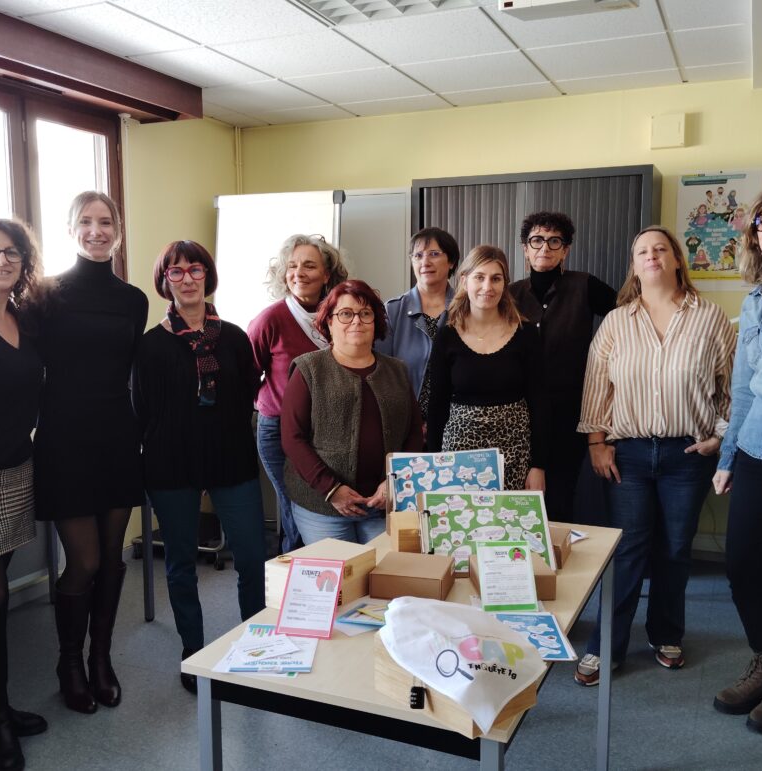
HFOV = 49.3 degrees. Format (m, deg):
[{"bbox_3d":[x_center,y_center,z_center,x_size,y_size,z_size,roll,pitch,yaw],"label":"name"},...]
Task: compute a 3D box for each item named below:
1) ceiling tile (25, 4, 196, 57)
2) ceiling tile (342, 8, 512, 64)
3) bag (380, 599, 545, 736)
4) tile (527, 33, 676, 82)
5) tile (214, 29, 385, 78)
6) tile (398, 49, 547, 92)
[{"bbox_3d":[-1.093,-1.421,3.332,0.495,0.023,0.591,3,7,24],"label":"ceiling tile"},{"bbox_3d":[0.204,-1.434,3.412,0.598,0.023,0.591,3,7,24],"label":"ceiling tile"},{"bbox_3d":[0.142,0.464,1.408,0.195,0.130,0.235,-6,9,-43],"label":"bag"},{"bbox_3d":[0.992,-1.456,3.685,0.597,0.020,0.600,3,7,24],"label":"tile"},{"bbox_3d":[-0.351,-1.468,3.678,0.600,0.020,0.600,3,7,24],"label":"tile"},{"bbox_3d":[0.446,-1.502,3.977,0.600,0.020,0.600,3,7,24],"label":"tile"}]

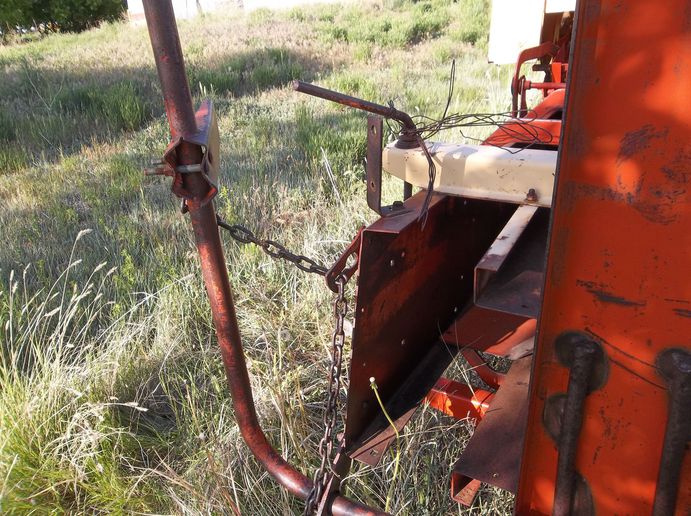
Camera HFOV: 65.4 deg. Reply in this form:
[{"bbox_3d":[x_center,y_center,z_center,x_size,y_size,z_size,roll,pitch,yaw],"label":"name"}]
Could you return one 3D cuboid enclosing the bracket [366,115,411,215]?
[{"bbox_3d":[0.070,-0.143,0.831,0.054,0.148,0.042,-9,23,-21],"label":"bracket"}]

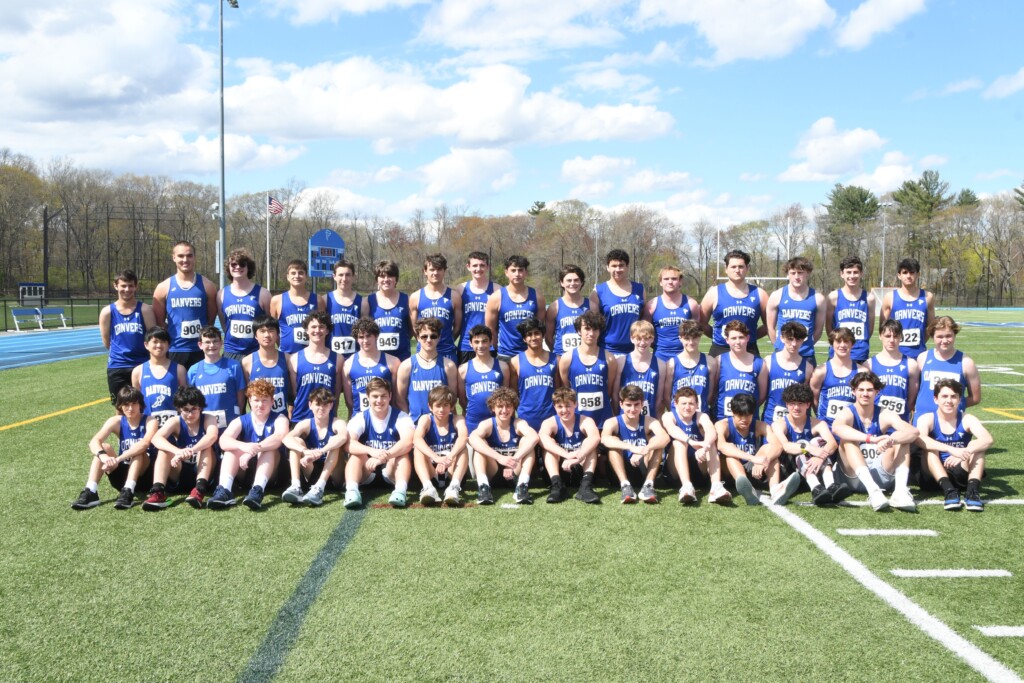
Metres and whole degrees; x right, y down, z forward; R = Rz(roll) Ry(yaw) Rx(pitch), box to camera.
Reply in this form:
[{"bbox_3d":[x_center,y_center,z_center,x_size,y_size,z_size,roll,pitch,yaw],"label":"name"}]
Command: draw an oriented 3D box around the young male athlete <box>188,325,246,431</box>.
[{"bbox_3d":[-2.426,0.472,7.788,0.475,1.235,0.520,0,3,-8],"label":"young male athlete"}]

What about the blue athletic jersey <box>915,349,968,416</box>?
[{"bbox_3d":[3.317,0.376,7.280,0.430,0.630,0.270,1,3,12],"label":"blue athletic jersey"}]

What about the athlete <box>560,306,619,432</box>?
[{"bbox_3d":[0.620,0.434,7.690,0.501,1.361,0.600,0,3,2],"label":"athlete"}]

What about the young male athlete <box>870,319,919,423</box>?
[{"bbox_3d":[3.103,0.451,7.784,0.470,1.288,0.520,1,3,18],"label":"young male athlete"}]

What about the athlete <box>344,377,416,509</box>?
[{"bbox_3d":[-0.959,0.674,6.817,0.520,0.823,0.850,0,3,-3],"label":"athlete"}]

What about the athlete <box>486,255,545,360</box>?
[{"bbox_3d":[0.023,0.166,7.770,0.470,1.750,0.320,0,3,0],"label":"athlete"}]

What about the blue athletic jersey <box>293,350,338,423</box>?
[{"bbox_3d":[-1.612,0.372,7.702,0.370,0.600,0.250,-1,3,-11],"label":"blue athletic jersey"}]

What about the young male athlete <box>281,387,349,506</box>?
[{"bbox_3d":[-1.464,0.744,7.048,0.500,0.780,0.760,0,3,-4],"label":"young male athlete"}]

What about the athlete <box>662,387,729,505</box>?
[{"bbox_3d":[1.393,0.747,7.155,0.500,0.788,0.860,0,3,6],"label":"athlete"}]

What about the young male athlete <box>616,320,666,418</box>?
[{"bbox_3d":[0.992,0.453,7.365,0.440,1.234,0.600,1,3,4],"label":"young male athlete"}]

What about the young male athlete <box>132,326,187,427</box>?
[{"bbox_3d":[-2.852,0.496,7.694,0.460,1.236,0.600,-1,3,-10],"label":"young male athlete"}]

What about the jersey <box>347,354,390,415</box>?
[{"bbox_3d":[-1.147,0.356,7.669,0.370,0.531,0.250,0,3,-7],"label":"jersey"}]

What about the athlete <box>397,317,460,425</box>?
[{"bbox_3d":[-0.686,0.447,7.784,0.500,1.296,0.520,0,3,-4],"label":"athlete"}]

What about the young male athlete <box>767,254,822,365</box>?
[{"bbox_3d":[2.483,0.178,8.219,0.524,1.821,0.350,0,3,8],"label":"young male athlete"}]

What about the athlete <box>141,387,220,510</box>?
[{"bbox_3d":[-2.434,0.747,6.964,0.566,0.807,0.860,0,3,-10],"label":"athlete"}]

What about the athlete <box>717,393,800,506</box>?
[{"bbox_3d":[1.784,0.741,6.849,0.560,0.726,0.850,1,3,6],"label":"athlete"}]

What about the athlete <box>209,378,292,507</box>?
[{"bbox_3d":[-1.926,0.715,7.017,0.540,0.841,0.800,0,3,-5],"label":"athlete"}]

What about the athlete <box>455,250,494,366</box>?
[{"bbox_3d":[-0.300,0.149,7.820,0.440,1.774,0.320,0,3,-1],"label":"athlete"}]

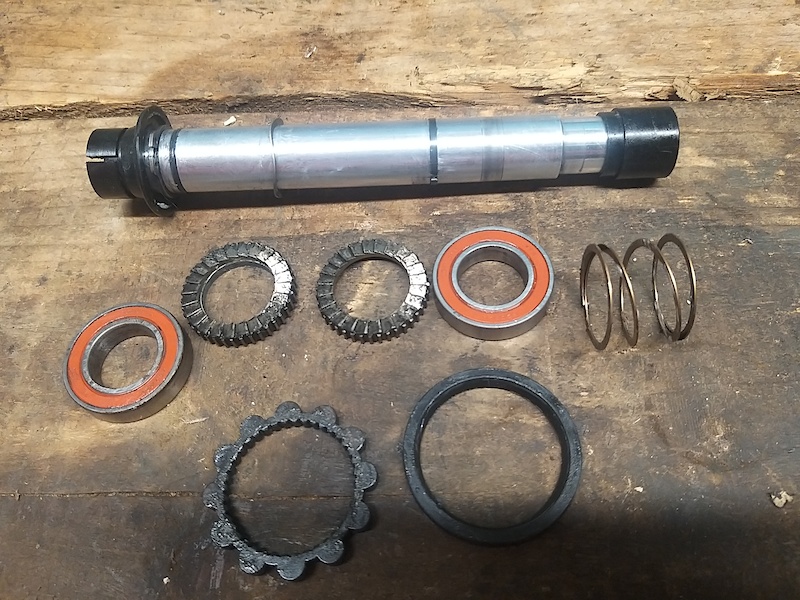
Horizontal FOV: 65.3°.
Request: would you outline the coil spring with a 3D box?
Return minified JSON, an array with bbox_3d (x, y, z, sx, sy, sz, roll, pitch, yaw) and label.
[{"bbox_3d":[0.054,-0.002,0.145,0.018,0.025,0.025,-6,60,3],"label":"coil spring"}]

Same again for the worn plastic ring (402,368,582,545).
[{"bbox_3d":[0.020,0.034,0.140,0.039,0.005,0.039,-3,60,5],"label":"worn plastic ring"}]

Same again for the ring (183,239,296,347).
[{"bbox_3d":[-0.043,-0.002,0.167,0.030,0.005,0.030,-3,60,5],"label":"ring"}]

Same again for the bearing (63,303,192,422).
[{"bbox_3d":[-0.069,0.015,0.159,0.030,0.007,0.030,-10,60,0],"label":"bearing"}]

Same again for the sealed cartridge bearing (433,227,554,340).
[{"bbox_3d":[0.024,-0.005,0.160,0.030,0.007,0.030,-3,60,5],"label":"sealed cartridge bearing"}]

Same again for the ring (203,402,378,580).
[{"bbox_3d":[-0.025,0.042,0.141,0.039,0.004,0.039,-3,60,5],"label":"ring"}]

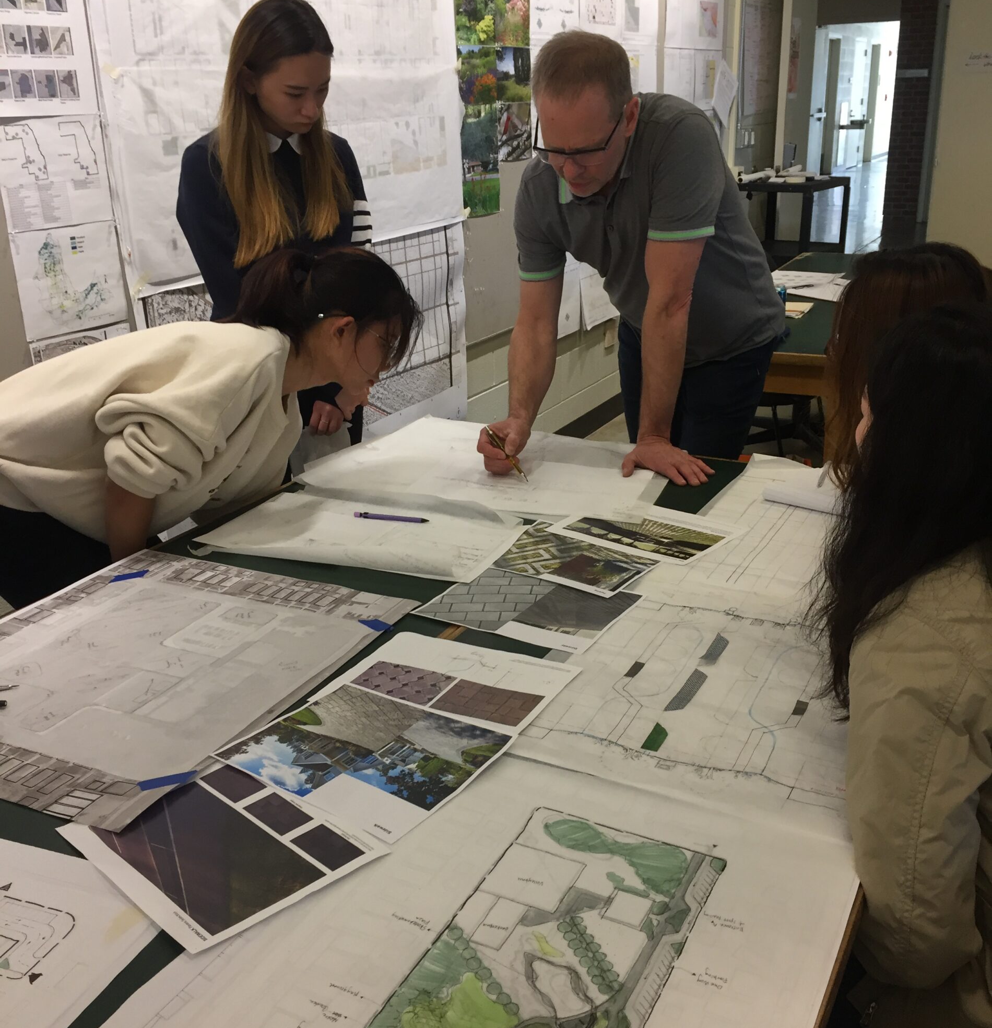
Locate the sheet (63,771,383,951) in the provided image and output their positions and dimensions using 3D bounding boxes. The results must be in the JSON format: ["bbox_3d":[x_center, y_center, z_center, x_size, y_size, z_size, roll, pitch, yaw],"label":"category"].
[{"bbox_3d":[-0.281,0.333,1.129,0.216,0.012,0.278,-17,25,-36],"label":"sheet"}]

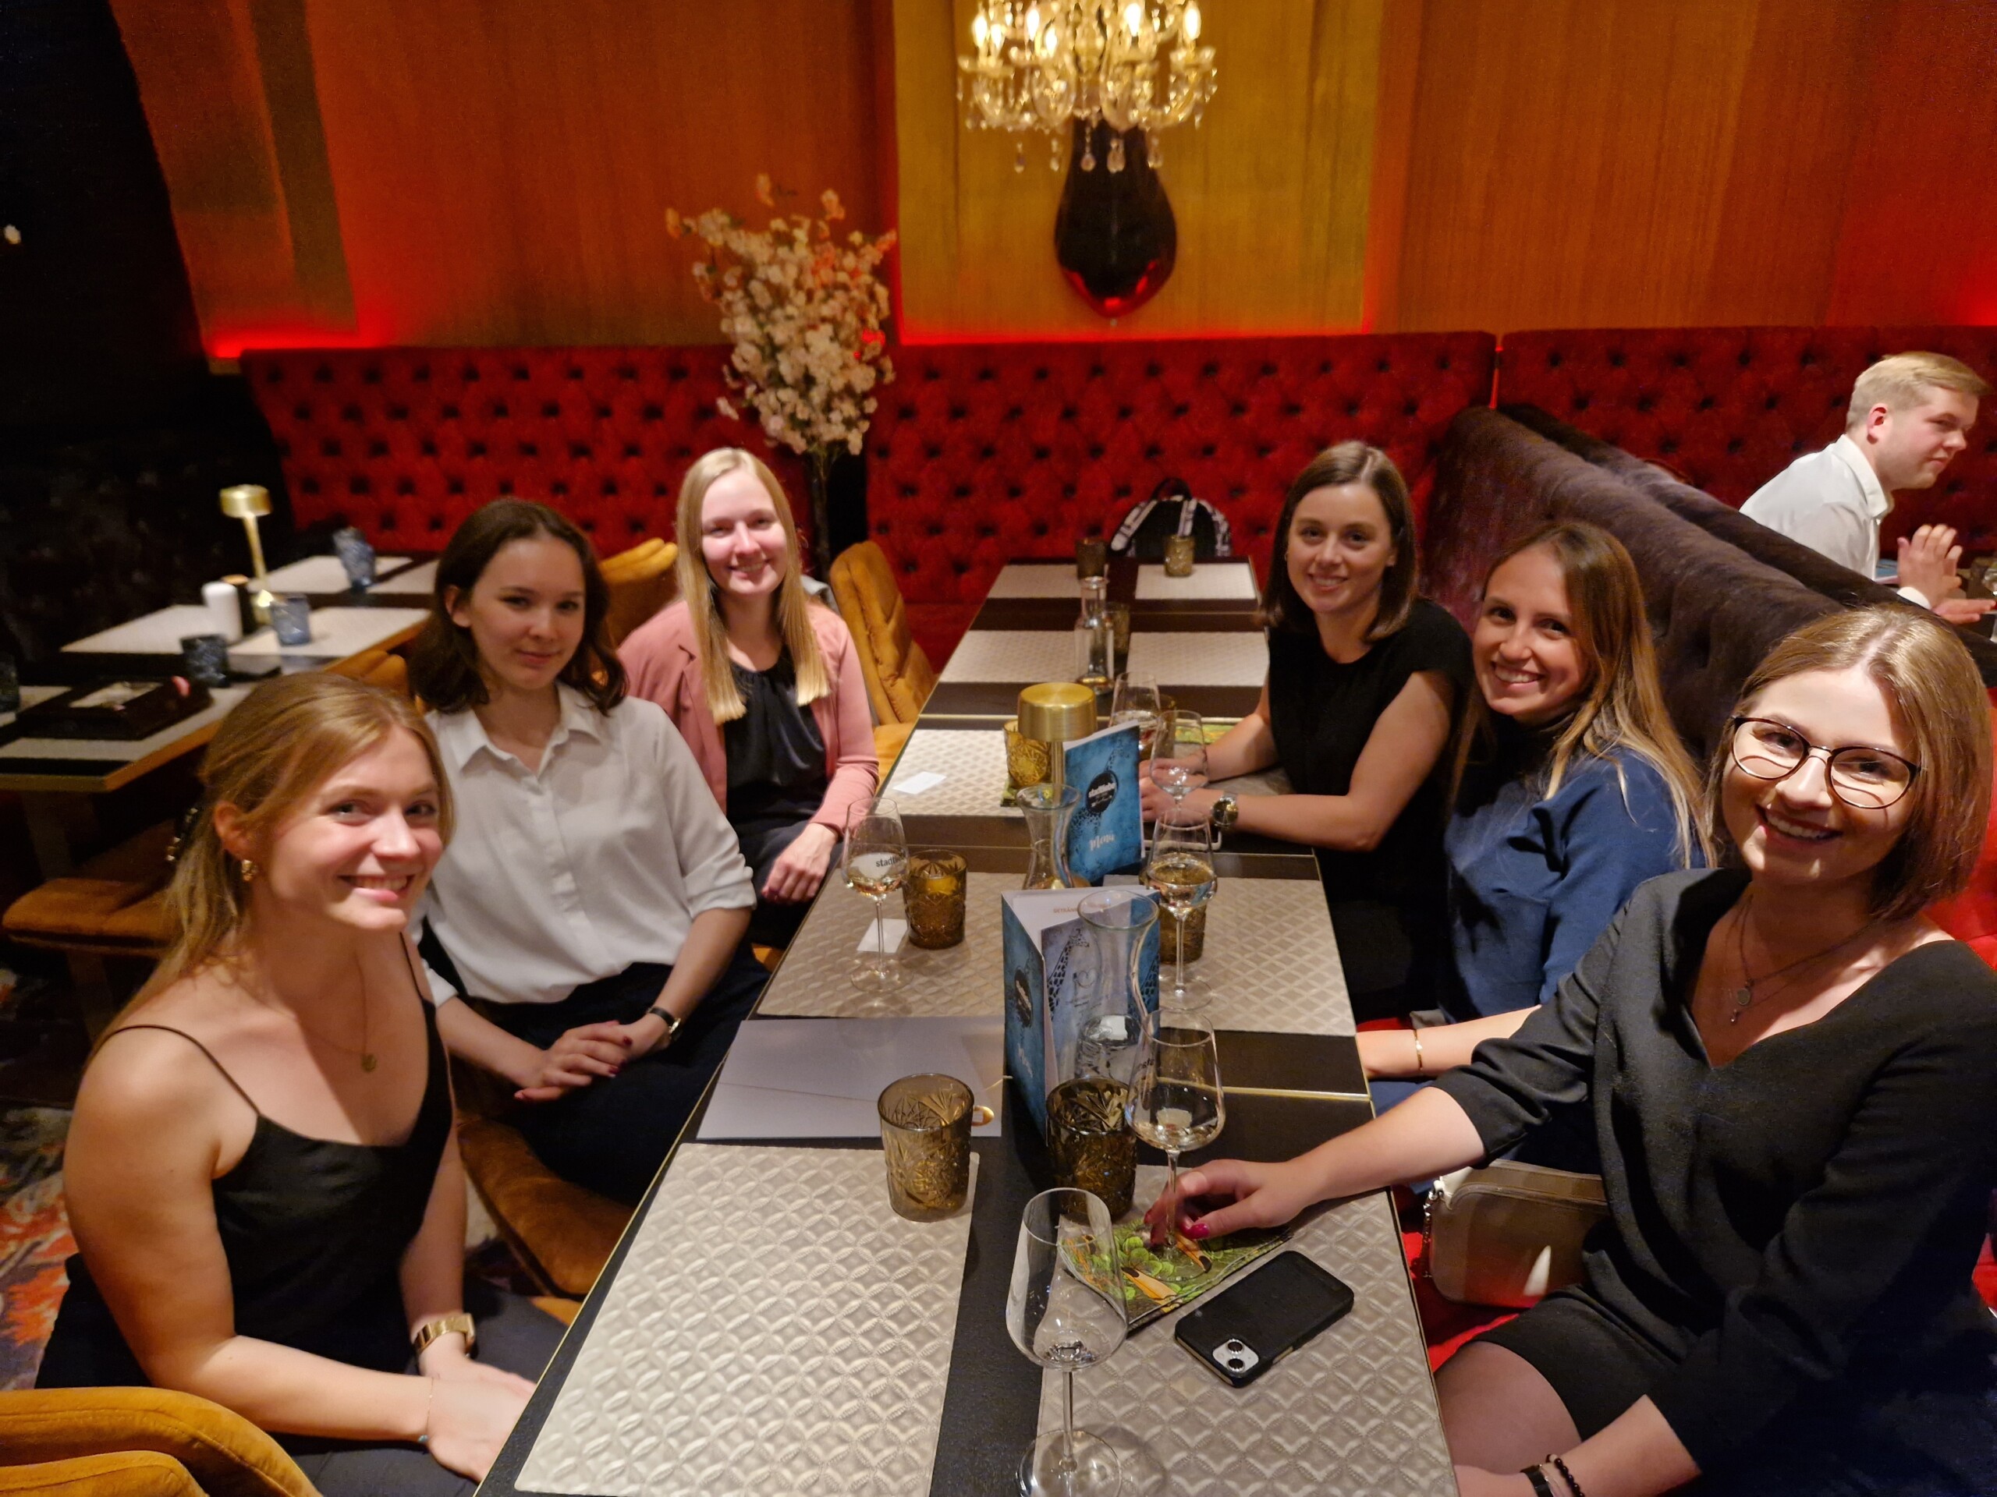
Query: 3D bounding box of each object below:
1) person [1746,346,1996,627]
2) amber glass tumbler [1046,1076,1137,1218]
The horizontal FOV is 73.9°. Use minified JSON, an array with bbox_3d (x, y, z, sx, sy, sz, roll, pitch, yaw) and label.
[{"bbox_3d":[1.785,-0.114,2.731,0.780,1.360,0.520,9,23,28],"label":"person"},{"bbox_3d":[0.089,0.376,1.238,0.087,0.105,0.087,-2,20,1],"label":"amber glass tumbler"}]

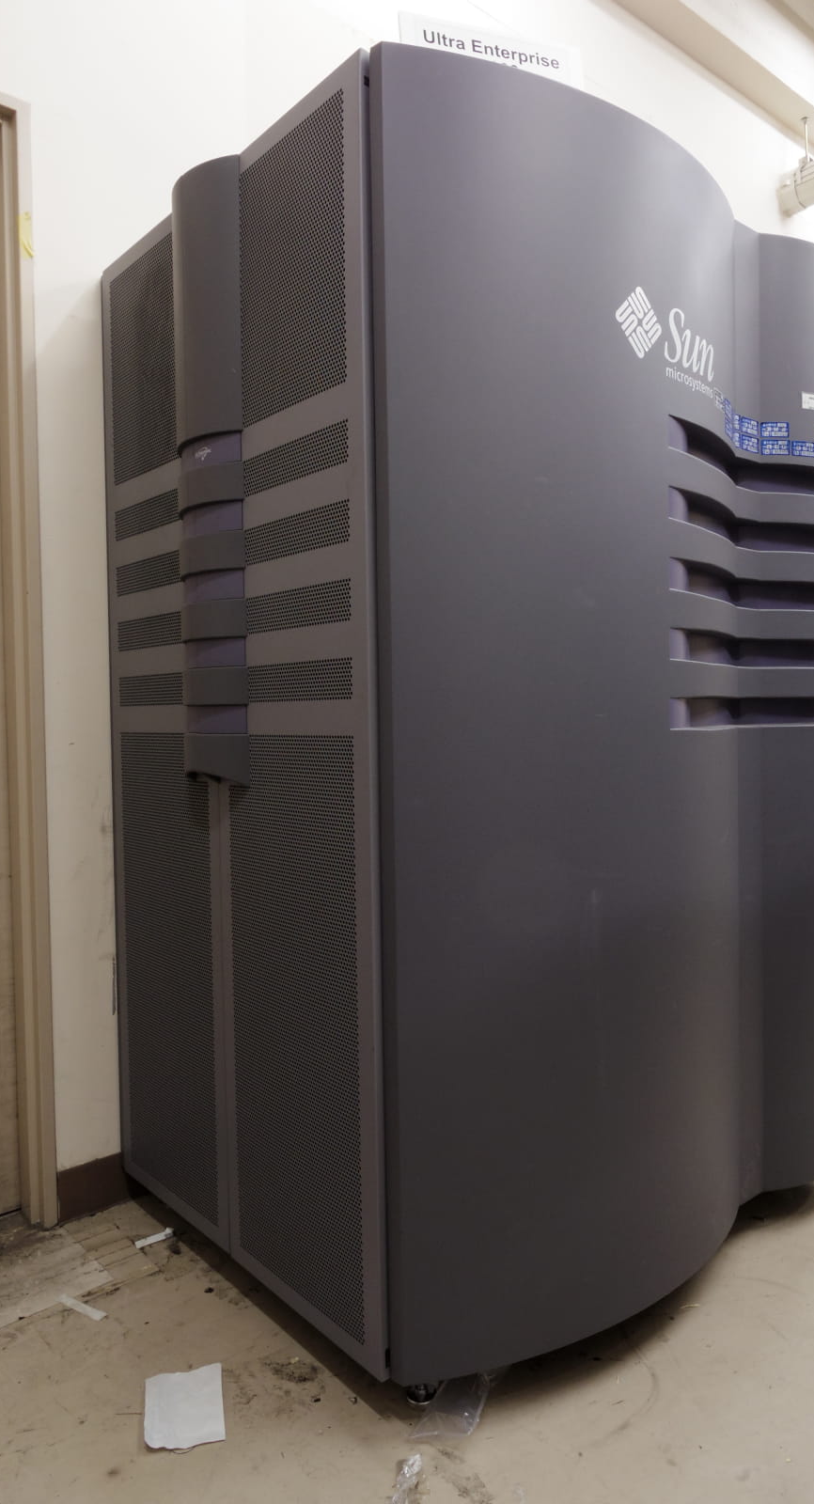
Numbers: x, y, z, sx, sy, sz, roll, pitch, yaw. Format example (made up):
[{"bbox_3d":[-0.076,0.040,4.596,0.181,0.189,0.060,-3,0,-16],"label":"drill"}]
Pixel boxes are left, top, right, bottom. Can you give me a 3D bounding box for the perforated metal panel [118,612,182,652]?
[{"bbox_3d":[-0.448,-0.209,1.675,0.018,0.053,0.249,-3,3,-41],"label":"perforated metal panel"}]

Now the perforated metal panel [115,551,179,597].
[{"bbox_3d":[-0.449,-0.310,1.670,0.018,0.053,0.249,-3,3,-41],"label":"perforated metal panel"}]

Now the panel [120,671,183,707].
[{"bbox_3d":[-0.446,-0.109,1.679,0.018,0.053,0.249,-3,3,-41],"label":"panel"}]

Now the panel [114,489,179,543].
[{"bbox_3d":[-0.450,-0.410,1.666,0.018,0.053,0.249,-3,3,-41],"label":"panel"}]

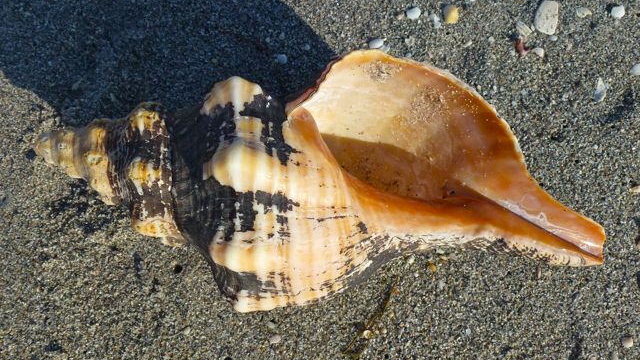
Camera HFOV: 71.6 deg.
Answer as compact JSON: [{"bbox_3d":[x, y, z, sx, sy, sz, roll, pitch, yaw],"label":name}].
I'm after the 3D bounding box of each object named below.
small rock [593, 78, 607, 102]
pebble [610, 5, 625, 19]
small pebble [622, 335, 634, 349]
[{"bbox_3d":[0.217,-0.070,0.343,0.009,0.006,0.021,15,77,3],"label":"small rock"},{"bbox_3d":[0.240,-0.135,0.357,0.011,0.008,0.010,0,77,0],"label":"pebble"},{"bbox_3d":[0.209,0.110,0.302,0.008,0.006,0.008,9,77,2],"label":"small pebble"}]

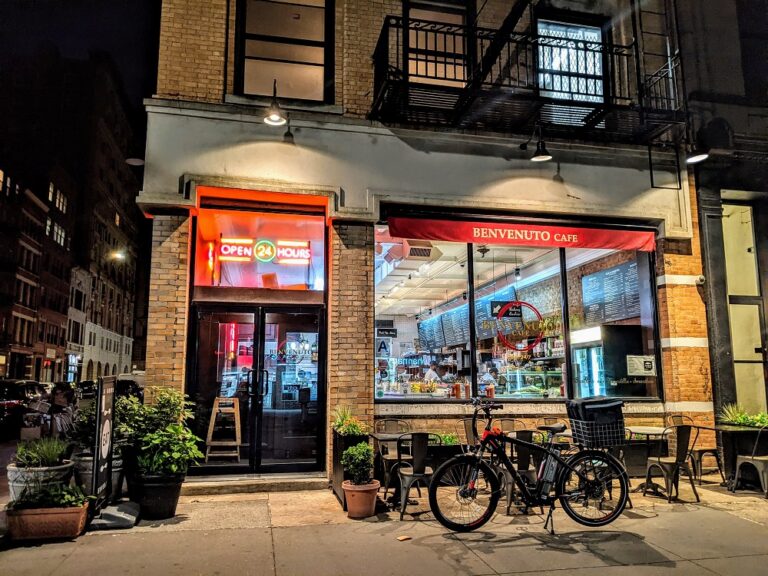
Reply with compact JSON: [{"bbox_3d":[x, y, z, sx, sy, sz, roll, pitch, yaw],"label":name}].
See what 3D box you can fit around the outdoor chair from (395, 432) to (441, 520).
[{"bbox_3d":[0.339,1.891,6.158,0.440,0.850,0.490,1,-9,-4],"label":"outdoor chair"}]

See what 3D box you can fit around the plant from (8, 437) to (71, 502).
[{"bbox_3d":[-3.372,1.878,5.923,0.617,0.813,0.617,2,-9,-13],"label":"plant"}]

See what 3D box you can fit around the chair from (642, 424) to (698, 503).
[{"bbox_3d":[3.319,2.014,6.941,0.451,0.848,0.490,2,-9,-14],"label":"chair"}]

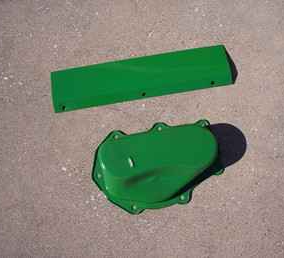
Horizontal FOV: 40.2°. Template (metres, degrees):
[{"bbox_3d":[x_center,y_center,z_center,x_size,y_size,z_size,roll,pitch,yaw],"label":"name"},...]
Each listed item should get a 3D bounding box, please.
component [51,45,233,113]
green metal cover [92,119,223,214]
[{"bbox_3d":[0.001,-0.174,1.287,0.604,0.025,0.154,-10,71,-5],"label":"component"},{"bbox_3d":[0.047,0.098,1.161,0.402,0.085,0.271,-11,71,-5],"label":"green metal cover"}]

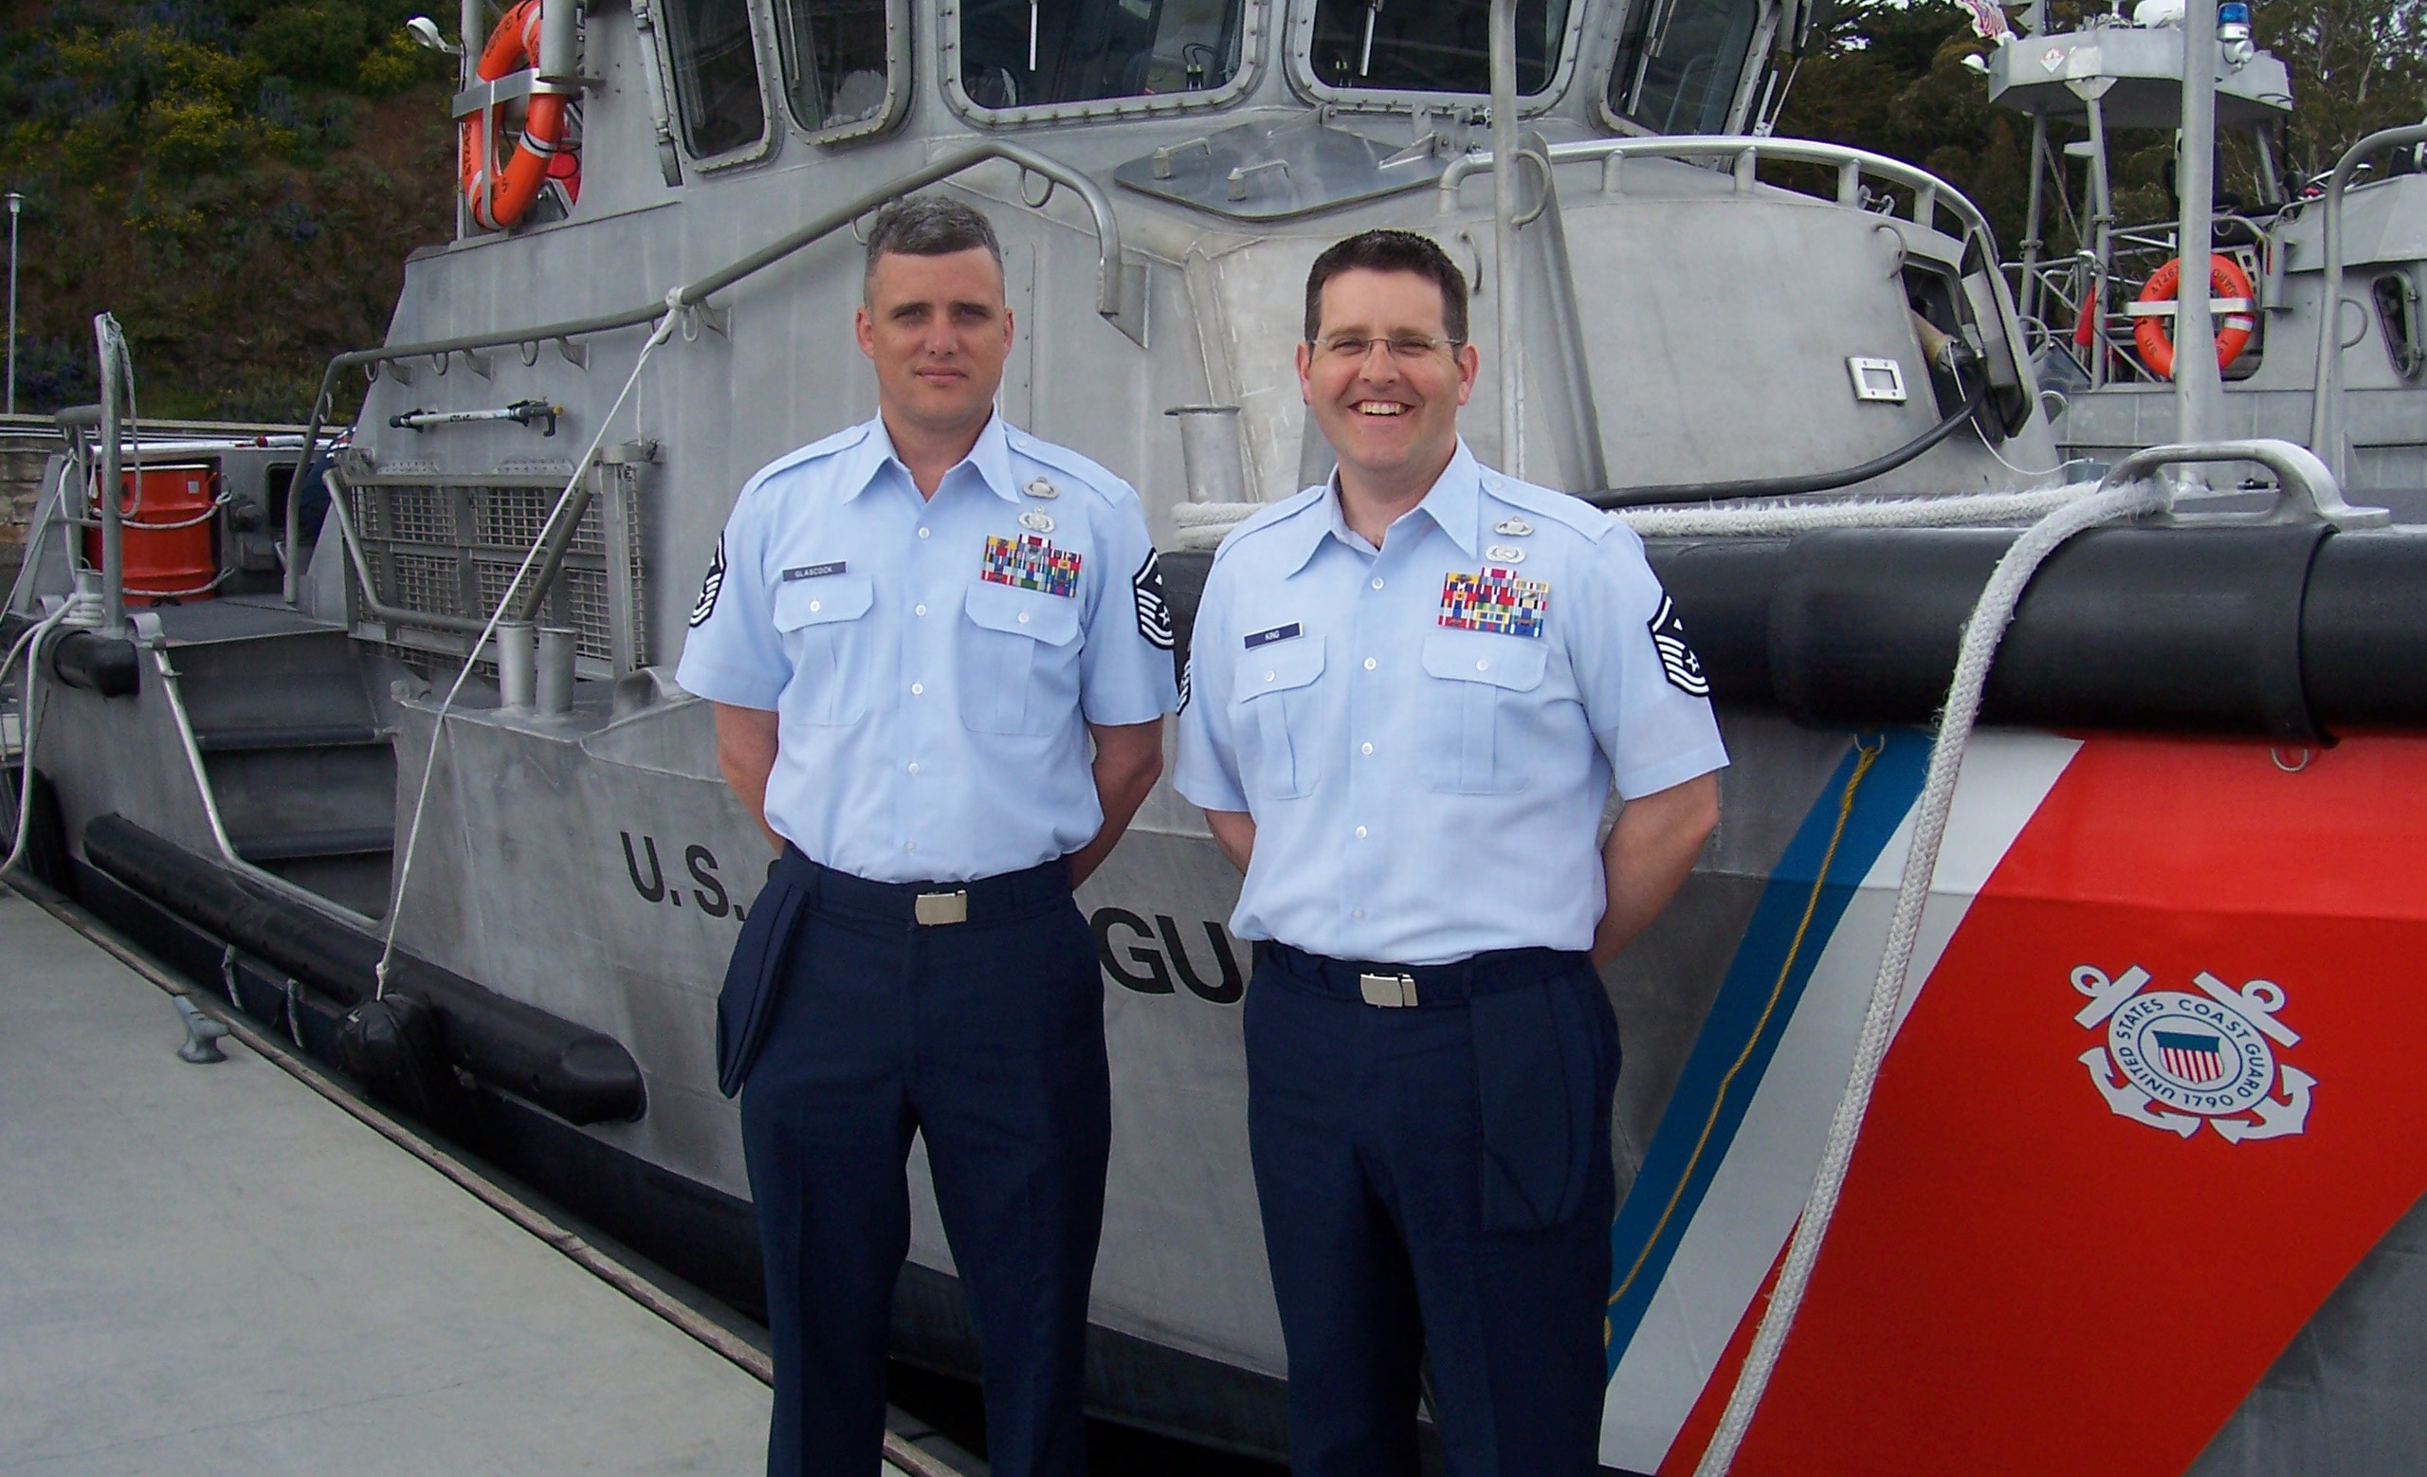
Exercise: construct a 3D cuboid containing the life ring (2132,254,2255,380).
[{"bbox_3d":[5.927,-2.549,14.400,0.760,0.760,0.120,4,6,28],"label":"life ring"}]

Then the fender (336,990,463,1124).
[{"bbox_3d":[-2.076,0.959,6.155,0.310,0.580,0.310,-4,7,-37],"label":"fender"}]

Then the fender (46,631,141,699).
[{"bbox_3d":[-4.423,-0.288,9.400,0.250,0.250,0.700,-4,7,-37],"label":"fender"}]

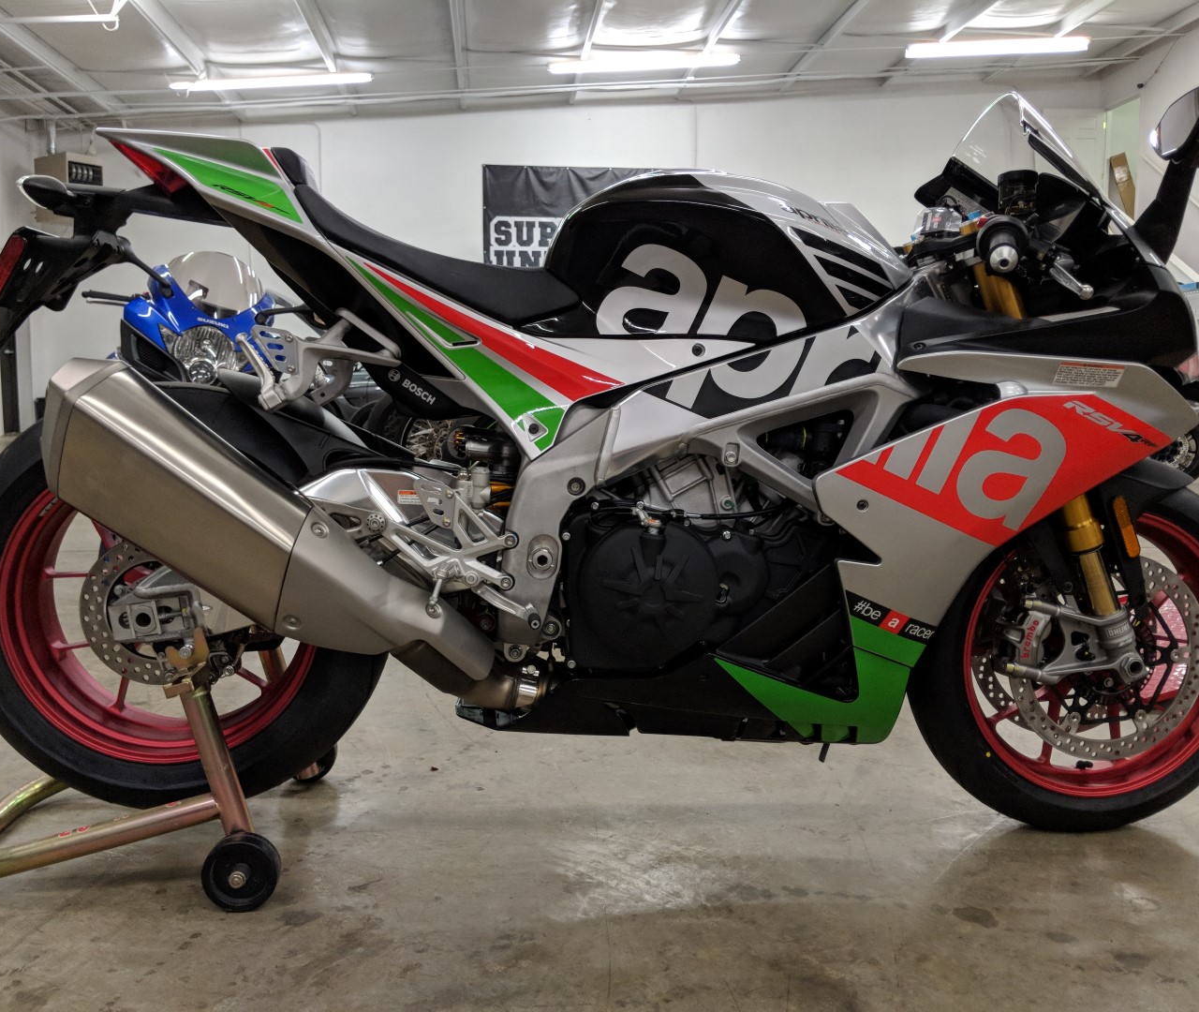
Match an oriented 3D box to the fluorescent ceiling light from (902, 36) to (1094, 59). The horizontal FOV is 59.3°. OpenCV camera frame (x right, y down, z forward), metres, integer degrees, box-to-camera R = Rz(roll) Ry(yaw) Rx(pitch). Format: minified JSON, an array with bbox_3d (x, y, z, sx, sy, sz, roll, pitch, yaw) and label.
[{"bbox_3d":[5.149,-5.929,13.600,2.440,0.120,0.180,-4,5,-3],"label":"fluorescent ceiling light"}]

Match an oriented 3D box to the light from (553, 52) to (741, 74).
[{"bbox_3d":[0.553,-5.475,13.000,2.400,0.110,0.170,-5,7,-7],"label":"light"}]

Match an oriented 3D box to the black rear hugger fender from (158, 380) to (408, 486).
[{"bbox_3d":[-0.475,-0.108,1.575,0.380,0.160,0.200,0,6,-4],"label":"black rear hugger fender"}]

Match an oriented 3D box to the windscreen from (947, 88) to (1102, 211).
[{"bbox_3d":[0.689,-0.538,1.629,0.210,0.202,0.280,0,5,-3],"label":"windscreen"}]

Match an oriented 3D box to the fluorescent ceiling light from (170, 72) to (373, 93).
[{"bbox_3d":[-4.040,-5.214,12.950,2.440,0.100,0.150,-4,5,-3],"label":"fluorescent ceiling light"}]

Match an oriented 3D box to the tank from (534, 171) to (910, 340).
[{"bbox_3d":[0.182,-0.380,1.612,0.555,0.257,0.320,0,5,-3],"label":"tank"}]

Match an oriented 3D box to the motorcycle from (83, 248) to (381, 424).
[{"bbox_3d":[-1.595,-0.316,3.827,0.730,1.130,2.040,10,1,-28],"label":"motorcycle"}]

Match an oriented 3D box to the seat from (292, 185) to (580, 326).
[{"bbox_3d":[-0.231,-0.362,1.589,0.407,0.185,0.270,0,5,-3],"label":"seat"}]

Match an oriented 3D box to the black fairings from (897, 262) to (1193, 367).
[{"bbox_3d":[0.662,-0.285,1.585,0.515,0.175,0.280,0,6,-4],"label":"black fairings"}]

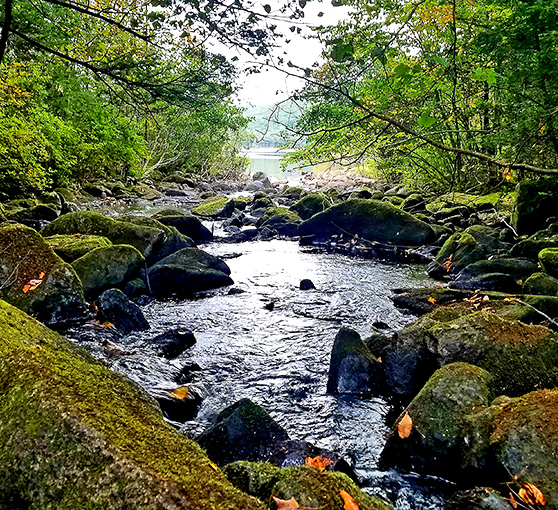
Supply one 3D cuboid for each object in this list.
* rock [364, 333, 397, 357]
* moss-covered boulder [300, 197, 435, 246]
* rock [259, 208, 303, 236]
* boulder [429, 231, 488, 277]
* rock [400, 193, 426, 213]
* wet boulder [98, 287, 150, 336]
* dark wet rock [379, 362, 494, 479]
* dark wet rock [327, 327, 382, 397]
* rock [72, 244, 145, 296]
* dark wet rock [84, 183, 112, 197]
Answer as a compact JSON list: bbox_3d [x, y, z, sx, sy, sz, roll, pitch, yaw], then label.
[{"bbox_3d":[0.617,0.567,3.106,0.225,0.173,0.180,3,12,12],"label":"rock"},{"bbox_3d":[1.097,-0.412,6.404,1.667,0.560,1.034,2,12,10],"label":"moss-covered boulder"},{"bbox_3d":[0.015,-0.482,7.543,0.662,0.456,0.529,0,12,0],"label":"rock"},{"bbox_3d":[1.786,0.001,5.112,0.569,0.429,0.512,4,13,19],"label":"boulder"},{"bbox_3d":[2.412,-0.920,9.203,0.451,0.369,0.406,0,12,0],"label":"rock"},{"bbox_3d":[-1.133,0.410,3.762,0.355,0.308,0.284,-4,13,-20],"label":"wet boulder"},{"bbox_3d":[0.692,0.697,2.223,0.485,0.380,0.485,4,13,20],"label":"dark wet rock"},{"bbox_3d":[0.408,0.574,2.729,0.292,0.365,0.292,2,12,9],"label":"dark wet rock"},{"bbox_3d":[-1.575,0.135,4.733,0.656,0.445,0.492,0,12,0],"label":"rock"},{"bbox_3d":[-3.934,-1.400,11.080,0.631,0.336,0.505,0,12,0],"label":"dark wet rock"}]

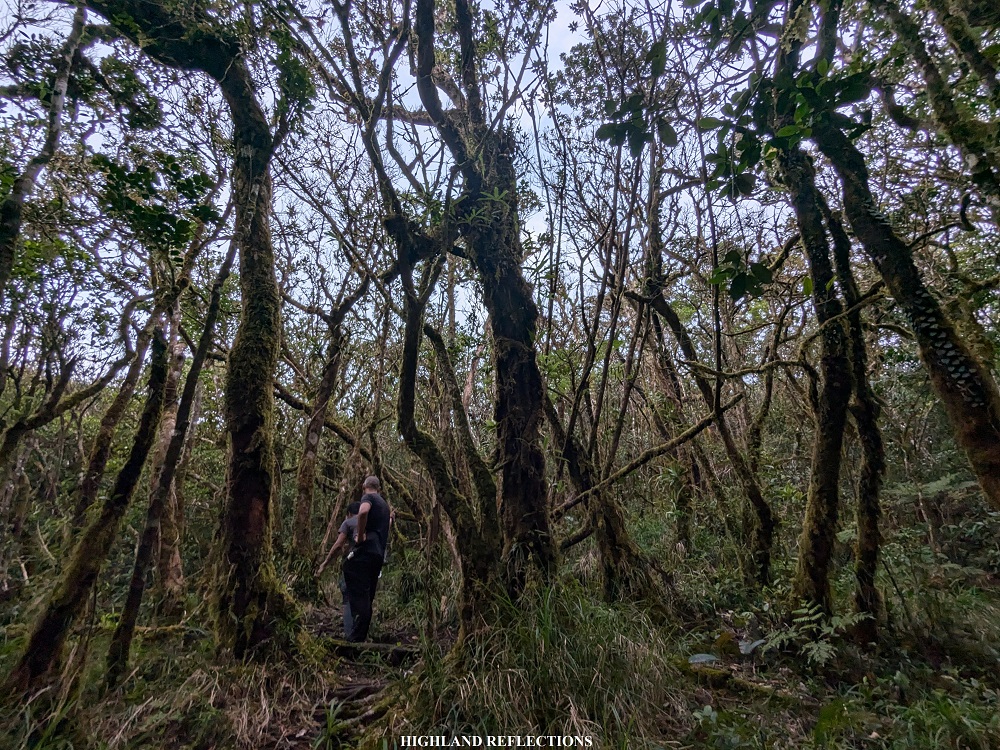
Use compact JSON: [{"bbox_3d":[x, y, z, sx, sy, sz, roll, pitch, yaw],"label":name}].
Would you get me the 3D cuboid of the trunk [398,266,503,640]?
[{"bbox_3d":[-0.551,0.684,5.127,1.156,4.097,0.750,0,-13,0],"label":"trunk"}]

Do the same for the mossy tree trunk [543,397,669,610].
[{"bbox_3d":[1.350,1.611,6.094,1.523,2.697,1.000,0,-13,0],"label":"mossy tree trunk"}]

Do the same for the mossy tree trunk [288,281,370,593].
[{"bbox_3d":[-2.554,0.779,7.004,0.820,4.760,0.500,0,-13,0],"label":"mossy tree trunk"}]

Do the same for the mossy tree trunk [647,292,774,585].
[{"bbox_3d":[3.311,0.840,7.298,1.500,4.590,0.600,0,-13,0],"label":"mossy tree trunk"}]

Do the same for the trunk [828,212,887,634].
[{"bbox_3d":[4.019,0.305,5.266,0.700,4.930,0.420,0,-13,0],"label":"trunk"}]

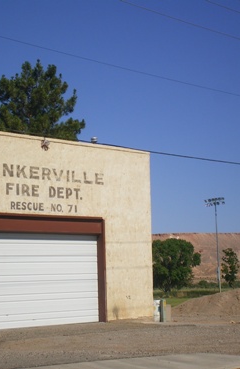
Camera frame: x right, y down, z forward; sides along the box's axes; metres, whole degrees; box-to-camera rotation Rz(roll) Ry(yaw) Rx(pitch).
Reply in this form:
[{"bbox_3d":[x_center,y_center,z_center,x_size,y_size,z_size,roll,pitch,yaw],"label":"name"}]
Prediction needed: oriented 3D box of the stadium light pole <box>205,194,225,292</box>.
[{"bbox_3d":[17.115,11.258,140.000,1.000,18.200,4.600,4,-9,-38],"label":"stadium light pole"}]

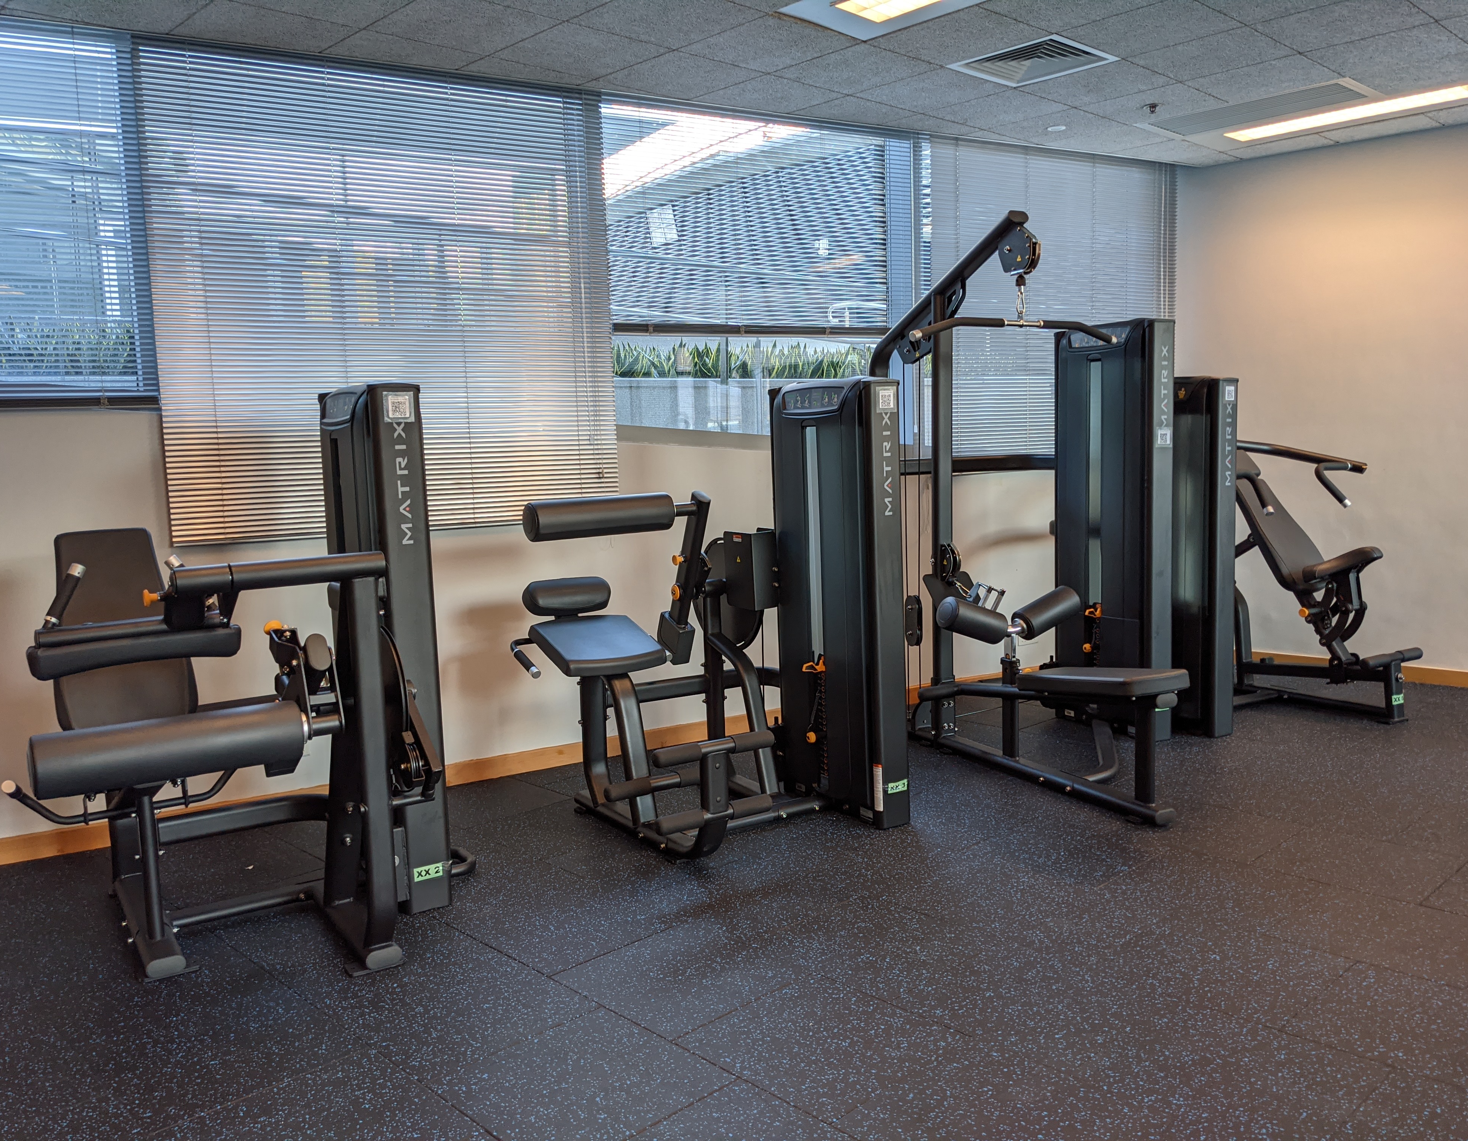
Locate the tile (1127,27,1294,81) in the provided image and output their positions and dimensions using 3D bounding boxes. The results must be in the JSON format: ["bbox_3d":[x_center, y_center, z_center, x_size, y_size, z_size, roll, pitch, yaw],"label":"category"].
[{"bbox_3d":[1.940,-2.098,4.827,0.510,0.020,0.506,-8,9,-43],"label":"tile"}]

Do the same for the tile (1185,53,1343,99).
[{"bbox_3d":[2.311,-2.153,5.175,0.510,0.020,0.510,-8,9,-43],"label":"tile"}]

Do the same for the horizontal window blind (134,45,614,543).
[{"bbox_3d":[-1.285,-1.042,4.629,1.780,1.775,0.050,-6,8,-31],"label":"horizontal window blind"}]

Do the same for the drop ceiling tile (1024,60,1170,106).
[{"bbox_3d":[1.589,-2.130,5.191,0.510,0.020,0.506,-8,9,-43],"label":"drop ceiling tile"}]

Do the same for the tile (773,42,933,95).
[{"bbox_3d":[0.501,-2.058,4.863,0.510,0.020,0.510,-8,9,-43],"label":"tile"}]

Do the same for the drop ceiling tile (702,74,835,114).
[{"bbox_3d":[0.167,-2.087,5.207,0.510,0.020,0.466,-8,9,-43],"label":"drop ceiling tile"}]

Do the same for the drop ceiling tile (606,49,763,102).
[{"bbox_3d":[-0.215,-2.035,4.872,0.510,0.020,0.506,-8,9,-43],"label":"drop ceiling tile"}]

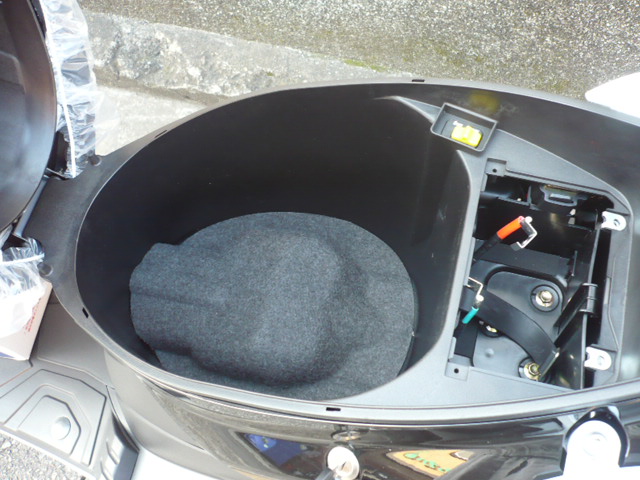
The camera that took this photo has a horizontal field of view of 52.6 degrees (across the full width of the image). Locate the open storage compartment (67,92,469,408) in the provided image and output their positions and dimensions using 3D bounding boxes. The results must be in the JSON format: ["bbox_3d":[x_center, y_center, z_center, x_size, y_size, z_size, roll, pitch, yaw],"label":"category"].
[{"bbox_3d":[-0.053,0.022,0.699,0.390,0.230,0.282,12,68,12],"label":"open storage compartment"}]

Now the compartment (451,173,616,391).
[{"bbox_3d":[0.200,0.060,0.621,0.118,0.160,0.173,12,68,12],"label":"compartment"}]

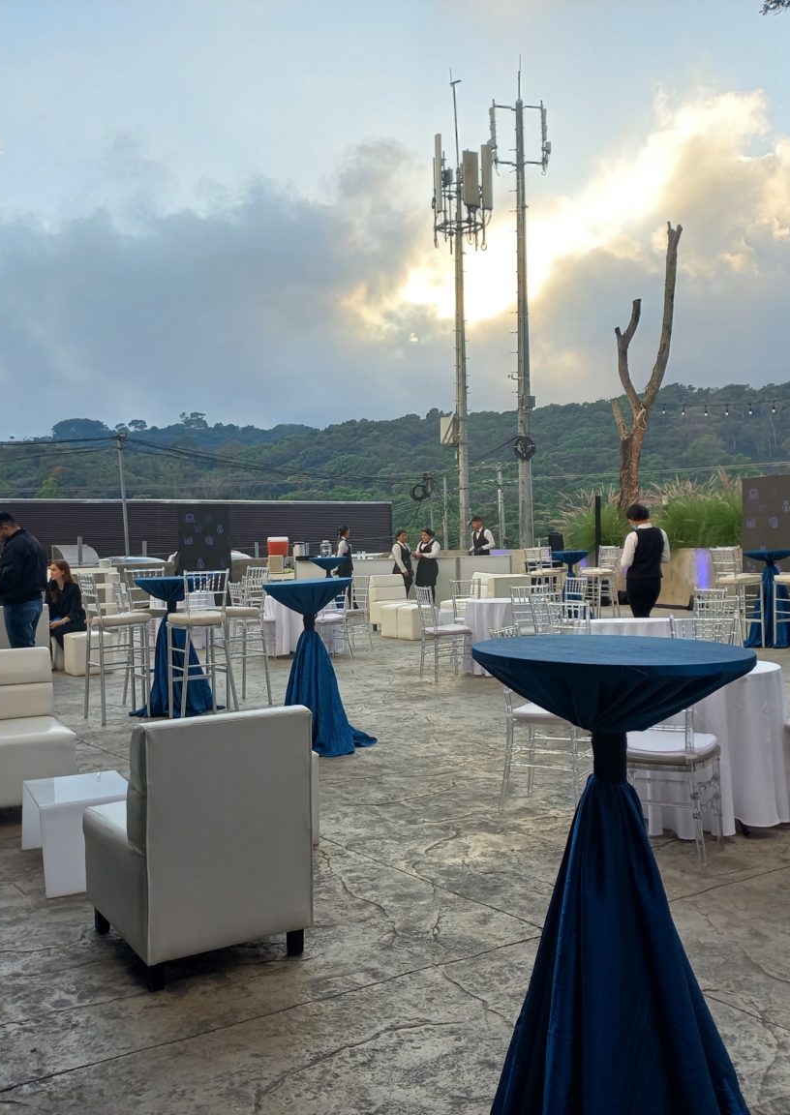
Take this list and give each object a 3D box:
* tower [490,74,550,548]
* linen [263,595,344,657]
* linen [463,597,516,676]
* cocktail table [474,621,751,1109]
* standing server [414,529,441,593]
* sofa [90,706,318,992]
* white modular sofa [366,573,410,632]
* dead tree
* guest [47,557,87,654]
[{"bbox_3d":[3.697,-6.934,31.500,1.800,14.600,1.200,-1,1,0],"label":"tower"},{"bbox_3d":[-1.105,0.806,13.100,0.980,0.730,0.980,-1,1,-5],"label":"linen"},{"bbox_3d":[1.164,0.783,10.870,0.970,0.730,0.970,-1,1,6],"label":"linen"},{"bbox_3d":[0.528,0.747,2.528,0.680,1.069,0.680,-1,1,12],"label":"cocktail table"},{"bbox_3d":[0.615,0.210,20.306,0.500,1.570,0.420,-1,1,40],"label":"standing server"},{"bbox_3d":[-0.690,0.904,3.690,0.575,0.810,0.690,-2,1,-31],"label":"sofa"},{"bbox_3d":[0.076,0.695,15.930,0.600,0.800,0.750,-2,1,-34],"label":"white modular sofa"},{"bbox_3d":[5.634,-3.933,24.000,1.600,7.100,1.000,-1,1,0],"label":"dead tree"},{"bbox_3d":[-3.542,0.634,11.510,0.650,1.210,0.470,-2,1,-40],"label":"guest"}]

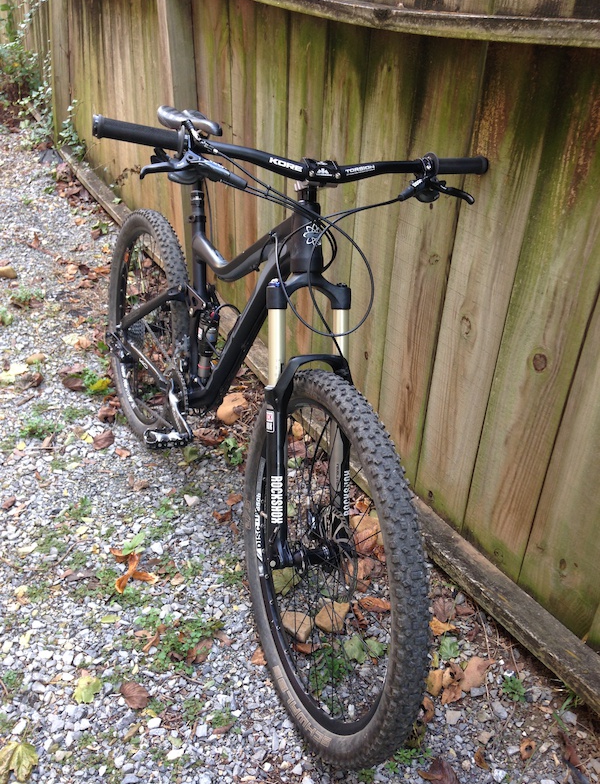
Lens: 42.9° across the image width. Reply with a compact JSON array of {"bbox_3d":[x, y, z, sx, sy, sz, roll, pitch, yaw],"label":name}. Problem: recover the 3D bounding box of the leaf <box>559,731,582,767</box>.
[{"bbox_3d":[0.518,0.690,1.465,0.030,0.025,0.076,-5,30,-9],"label":"leaf"}]

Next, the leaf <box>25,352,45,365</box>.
[{"bbox_3d":[-0.991,-0.125,2.846,0.073,0.027,0.048,-8,30,-19],"label":"leaf"}]

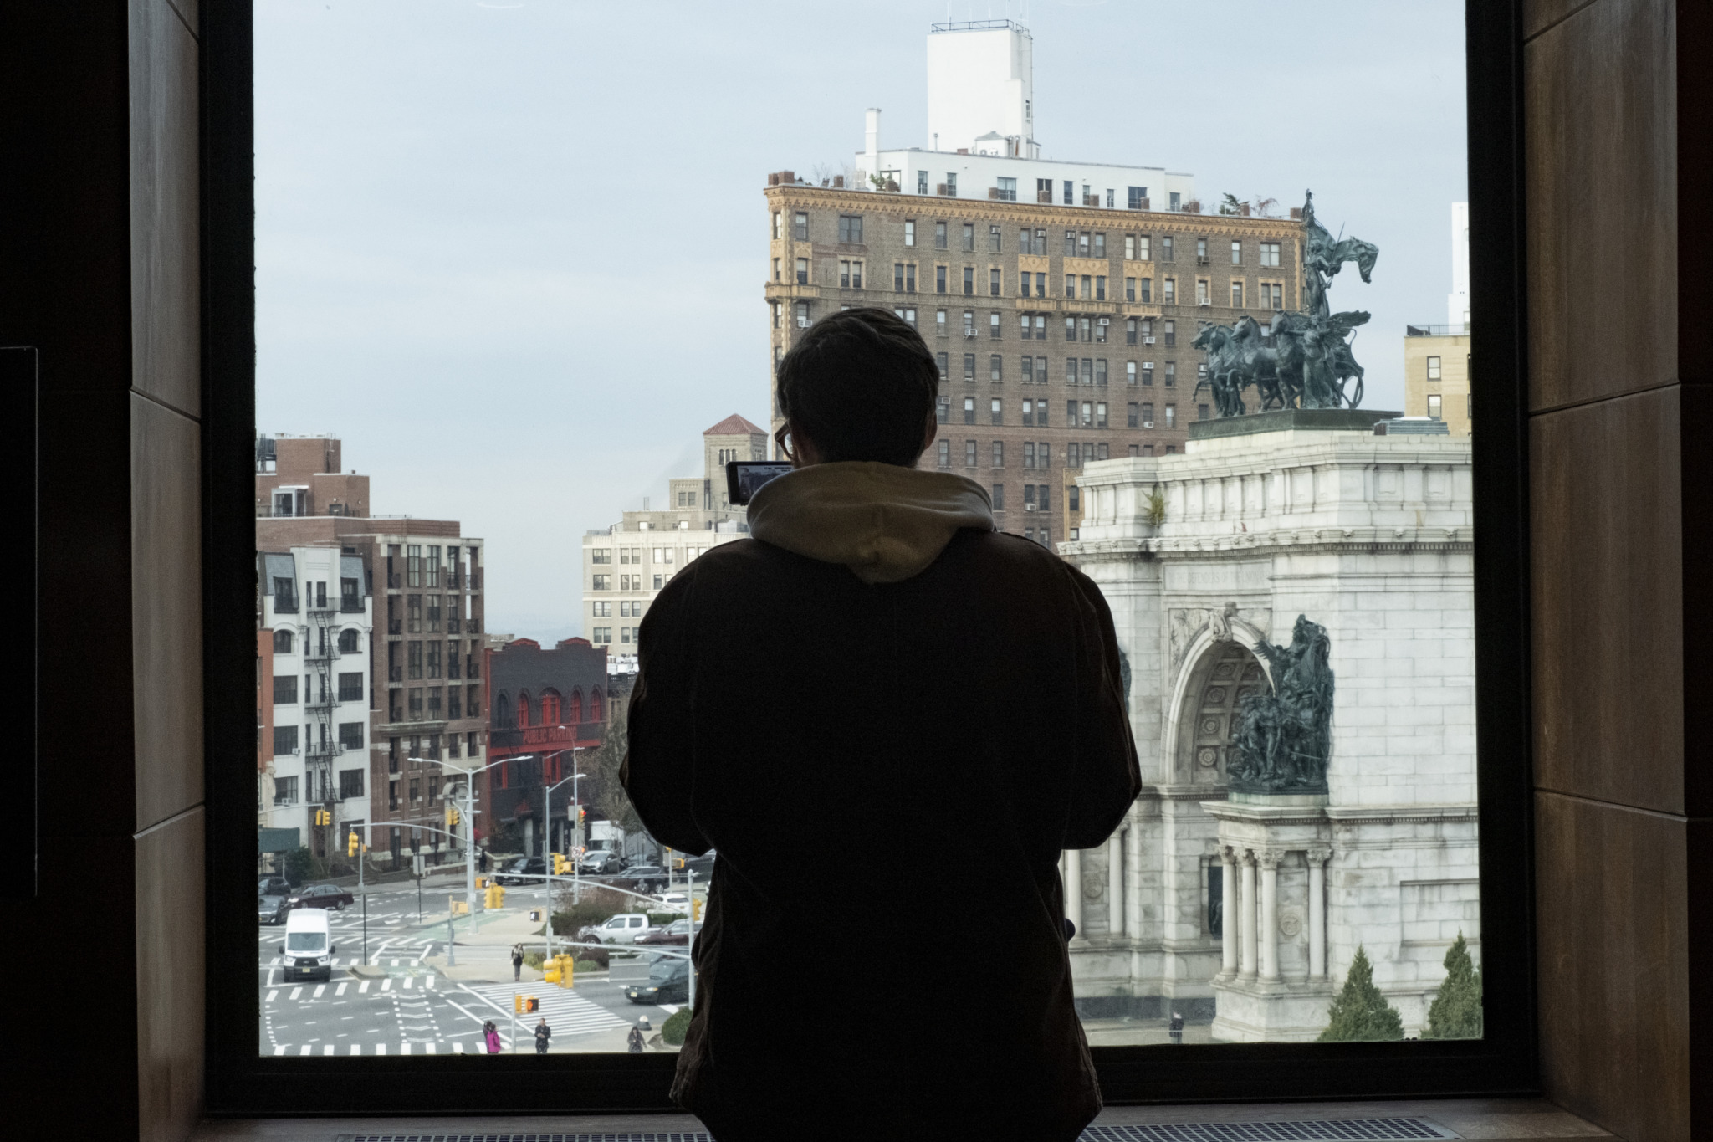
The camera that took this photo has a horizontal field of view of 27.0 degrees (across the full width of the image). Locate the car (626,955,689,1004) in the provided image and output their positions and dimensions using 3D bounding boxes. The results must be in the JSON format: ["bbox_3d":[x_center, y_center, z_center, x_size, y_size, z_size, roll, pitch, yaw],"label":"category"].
[{"bbox_3d":[-7.160,17.191,150.119,4.700,1.580,1.860,0,-1,-45],"label":"car"}]

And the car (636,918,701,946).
[{"bbox_3d":[-8.316,17.643,173.222,4.750,1.460,1.840,0,-1,-21],"label":"car"}]

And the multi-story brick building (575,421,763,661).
[{"bbox_3d":[-19.600,4.200,428.000,23.000,44.000,20.000,-1,-1,12],"label":"multi-story brick building"}]

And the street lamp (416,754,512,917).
[{"bbox_3d":[-19.471,13.904,181.041,6.300,9.000,0.500,0,-1,-7],"label":"street lamp"}]

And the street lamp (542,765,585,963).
[{"bbox_3d":[-13.000,13.630,159.000,0.500,9.130,3.000,0,-1,-36],"label":"street lamp"}]

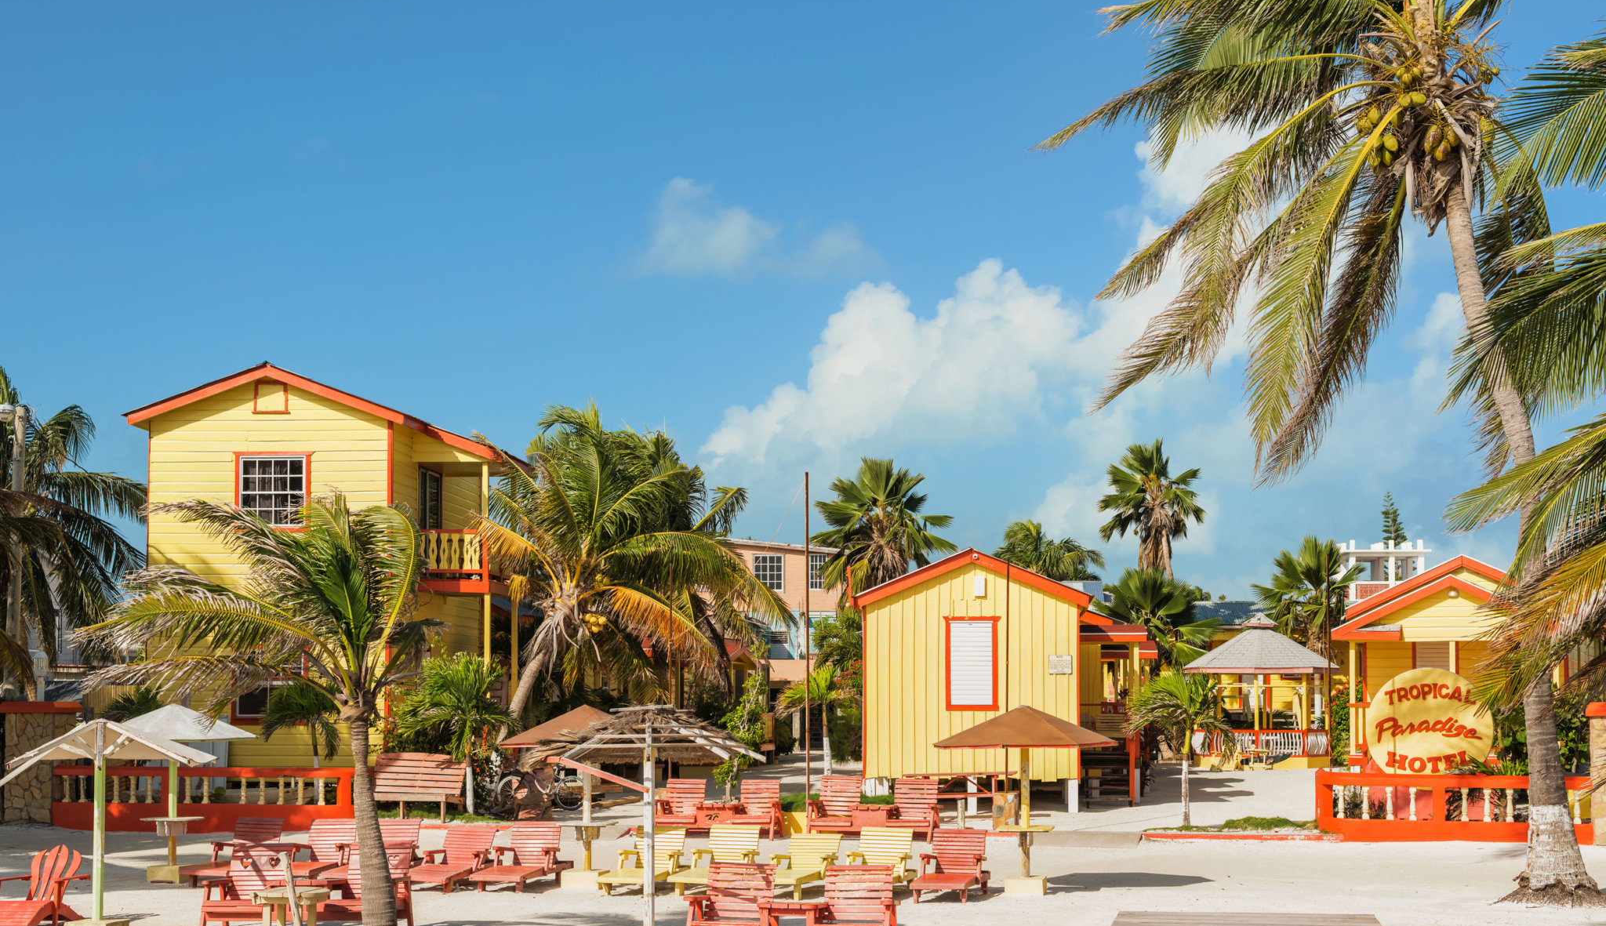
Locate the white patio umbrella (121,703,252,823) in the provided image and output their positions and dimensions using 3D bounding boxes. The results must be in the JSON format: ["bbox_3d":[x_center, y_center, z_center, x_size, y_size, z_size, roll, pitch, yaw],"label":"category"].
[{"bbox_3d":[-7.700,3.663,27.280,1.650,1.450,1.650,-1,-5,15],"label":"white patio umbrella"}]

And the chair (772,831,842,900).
[{"bbox_3d":[-0.060,4.618,25.587,0.700,0.680,1.650,-1,-5,15],"label":"chair"}]

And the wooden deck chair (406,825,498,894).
[{"bbox_3d":[-3.930,4.364,24.634,0.720,0.720,1.850,-1,-6,11],"label":"wooden deck chair"}]

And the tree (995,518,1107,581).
[{"bbox_3d":[8.642,5.990,77.792,4.200,8.110,4.200,0,-6,0],"label":"tree"}]

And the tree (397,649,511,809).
[{"bbox_3d":[-6.150,4.702,39.034,2.000,2.850,2.000,0,-5,0],"label":"tree"}]

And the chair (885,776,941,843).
[{"bbox_3d":[1.573,4.924,31.600,0.680,0.920,0.820,-1,-6,13],"label":"chair"}]

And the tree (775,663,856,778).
[{"bbox_3d":[0.250,4.716,38.521,1.500,2.550,1.500,0,-6,0],"label":"tree"}]

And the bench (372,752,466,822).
[{"bbox_3d":[-6.809,5.606,38.404,1.700,1.120,0.750,-2,-6,19],"label":"bench"}]

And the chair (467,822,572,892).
[{"bbox_3d":[-3.300,4.661,26.386,0.700,0.740,1.600,-1,-5,15],"label":"chair"}]

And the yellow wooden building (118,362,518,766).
[{"bbox_3d":[-8.291,2.623,42.902,6.870,8.050,8.000,-1,-6,5],"label":"yellow wooden building"}]

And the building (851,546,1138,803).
[{"bbox_3d":[4.237,4.288,43.771,4.950,4.750,7.000,-1,-6,12],"label":"building"}]

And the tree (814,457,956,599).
[{"bbox_3d":[2.042,3.836,55.897,3.500,8.000,3.500,0,-6,0],"label":"tree"}]

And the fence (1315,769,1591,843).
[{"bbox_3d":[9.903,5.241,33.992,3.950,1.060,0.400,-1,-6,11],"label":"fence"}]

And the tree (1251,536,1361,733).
[{"bbox_3d":[15.570,5.697,68.776,3.400,6.880,3.400,0,-6,0],"label":"tree"}]

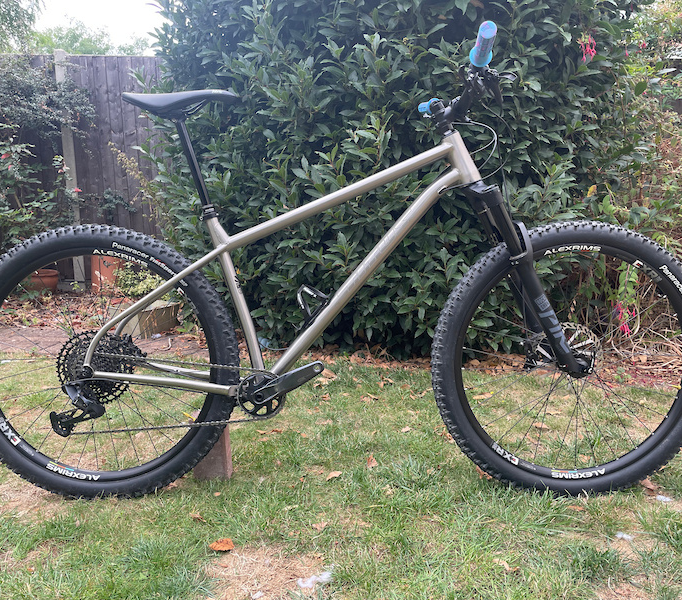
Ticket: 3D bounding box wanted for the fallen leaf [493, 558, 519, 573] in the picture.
[{"bbox_3d":[0.361,0.580,1.315,0.057,0.015,0.036,-3,10,-15],"label":"fallen leaf"}]

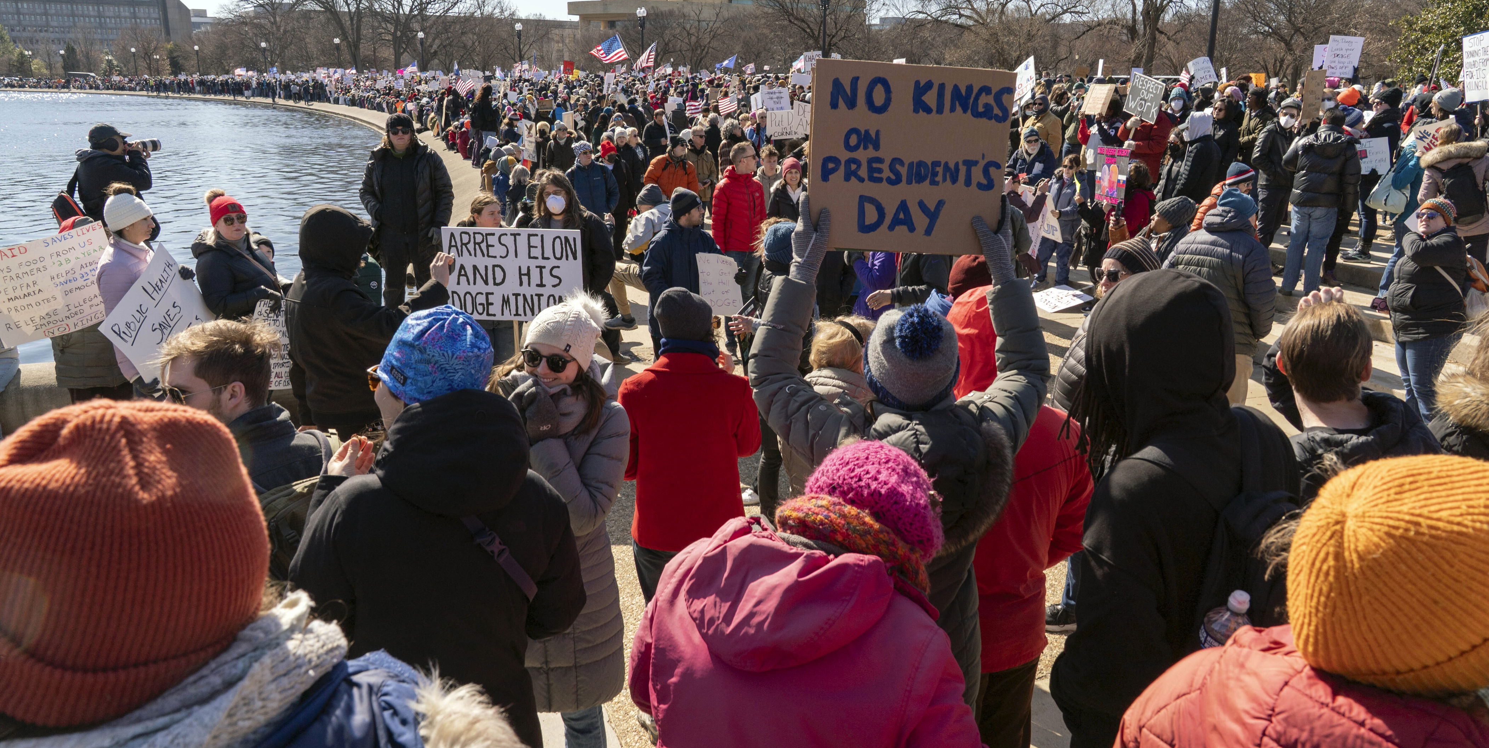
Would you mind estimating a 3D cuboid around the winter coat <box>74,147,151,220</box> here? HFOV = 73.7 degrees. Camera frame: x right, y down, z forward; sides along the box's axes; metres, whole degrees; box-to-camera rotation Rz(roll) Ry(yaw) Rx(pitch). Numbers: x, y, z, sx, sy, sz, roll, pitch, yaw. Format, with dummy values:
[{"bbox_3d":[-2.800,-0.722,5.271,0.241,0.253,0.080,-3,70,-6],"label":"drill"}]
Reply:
[{"bbox_3d":[-4.337,-1.248,6.834,0.490,0.630,0.460,-7,18,-21],"label":"winter coat"}]

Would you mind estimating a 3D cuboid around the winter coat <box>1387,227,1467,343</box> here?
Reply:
[{"bbox_3d":[3.922,-0.490,5.706,0.400,0.680,0.470,1,17,5],"label":"winter coat"}]

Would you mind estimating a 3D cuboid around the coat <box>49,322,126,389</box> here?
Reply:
[{"bbox_3d":[-3.629,-0.292,5.505,0.480,0.780,0.350,-4,17,-11],"label":"coat"}]

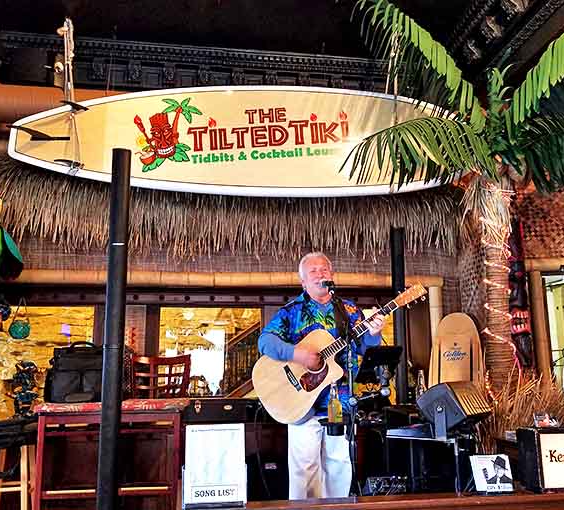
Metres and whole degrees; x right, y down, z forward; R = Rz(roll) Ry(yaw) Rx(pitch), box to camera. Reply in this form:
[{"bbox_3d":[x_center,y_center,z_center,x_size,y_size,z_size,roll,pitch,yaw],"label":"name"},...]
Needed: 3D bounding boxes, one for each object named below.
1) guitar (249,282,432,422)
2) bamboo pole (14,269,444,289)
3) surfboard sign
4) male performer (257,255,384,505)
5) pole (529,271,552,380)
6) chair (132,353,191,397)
[{"bbox_3d":[0.322,0.469,2.655,1.030,0.400,0.120,-37,-20,5],"label":"guitar"},{"bbox_3d":[-0.288,0.185,3.887,3.250,0.095,0.095,1,0,-9],"label":"bamboo pole"},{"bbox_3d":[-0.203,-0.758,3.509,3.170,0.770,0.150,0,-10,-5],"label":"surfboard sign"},{"bbox_3d":[0.210,0.839,2.700,0.650,1.730,0.460,-1,-10,0],"label":"male performer"},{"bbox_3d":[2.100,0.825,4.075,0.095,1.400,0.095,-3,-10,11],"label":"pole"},{"bbox_3d":[-0.840,1.184,3.274,0.440,1.070,0.470,1,-7,-6],"label":"chair"}]

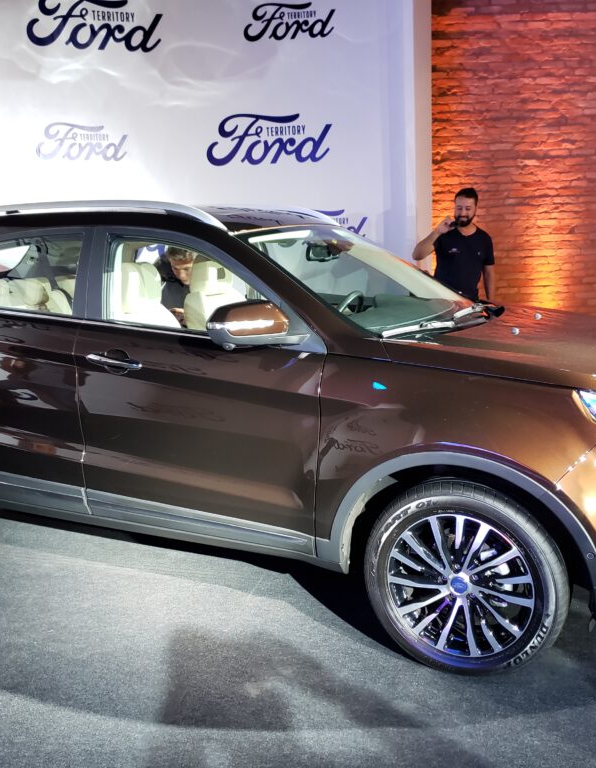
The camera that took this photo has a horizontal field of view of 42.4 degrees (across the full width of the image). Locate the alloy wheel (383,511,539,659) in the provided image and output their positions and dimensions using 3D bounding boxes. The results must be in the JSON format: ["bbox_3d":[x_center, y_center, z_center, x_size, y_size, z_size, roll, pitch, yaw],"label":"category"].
[{"bbox_3d":[0.575,0.665,2.662,0.500,0.500,0.180,4,13,24],"label":"alloy wheel"}]

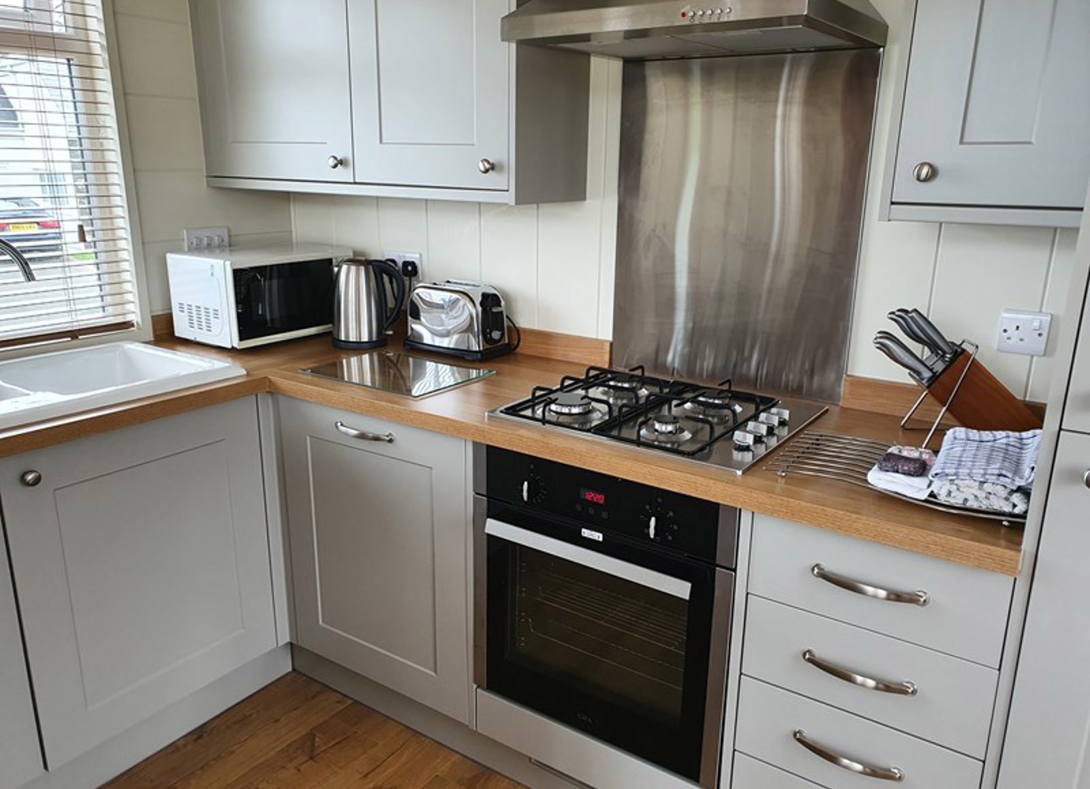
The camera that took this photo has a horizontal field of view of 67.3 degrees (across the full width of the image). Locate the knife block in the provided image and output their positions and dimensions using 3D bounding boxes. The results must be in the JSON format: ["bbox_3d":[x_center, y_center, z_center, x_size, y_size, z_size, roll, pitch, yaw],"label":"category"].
[{"bbox_3d":[0.863,-0.001,1.596,0.267,0.195,0.112,3,15,7],"label":"knife block"}]

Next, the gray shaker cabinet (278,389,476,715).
[{"bbox_3d":[-0.261,0.326,2.214,0.607,0.711,0.580,11,18,33],"label":"gray shaker cabinet"}]

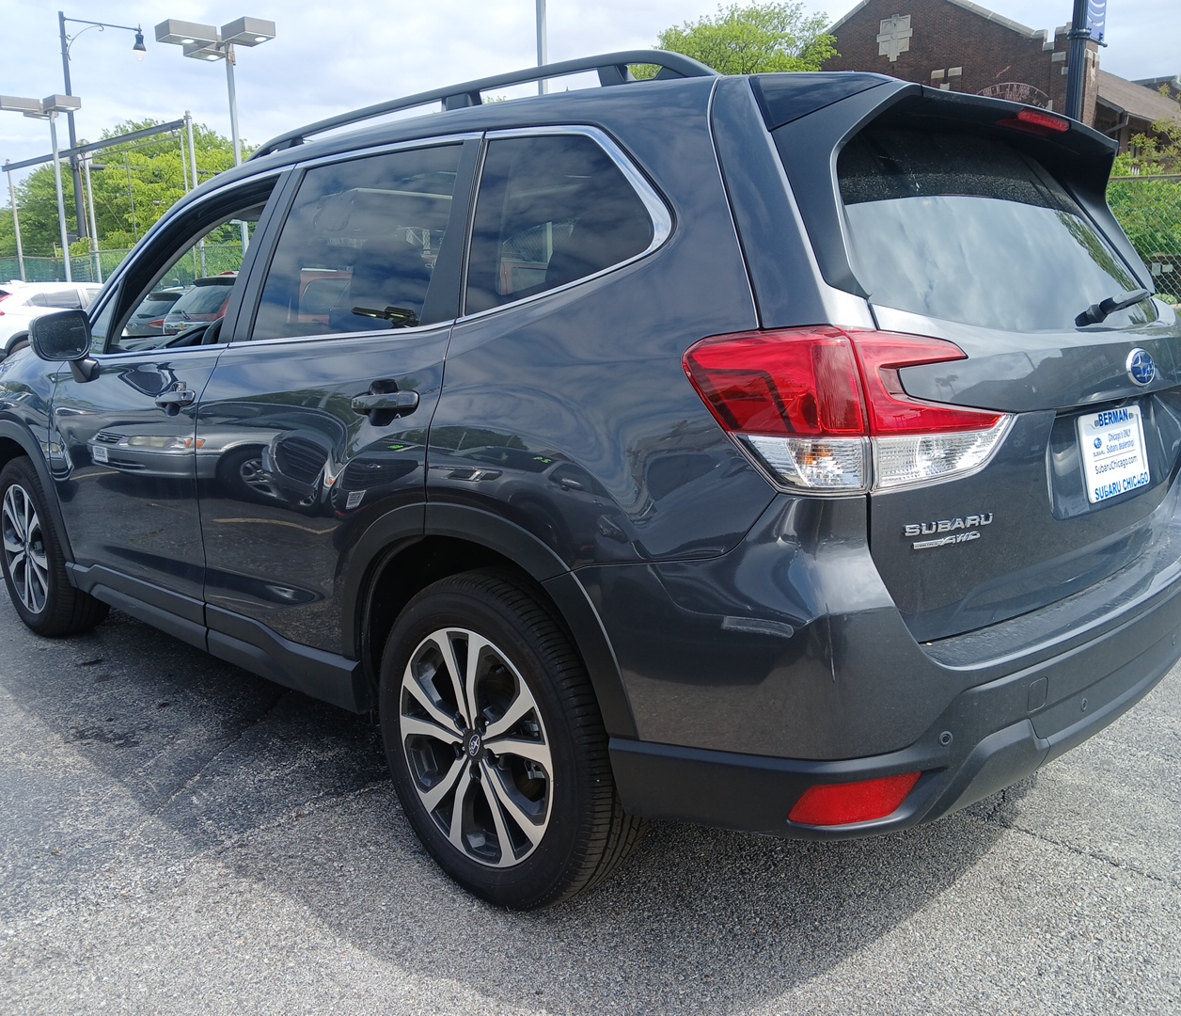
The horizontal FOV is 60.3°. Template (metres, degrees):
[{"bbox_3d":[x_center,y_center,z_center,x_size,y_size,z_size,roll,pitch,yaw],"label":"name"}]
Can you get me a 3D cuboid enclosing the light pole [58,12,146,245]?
[{"bbox_3d":[-14.973,-10.007,32.310,2.450,10.360,0.420,-8,13,-35],"label":"light pole"}]

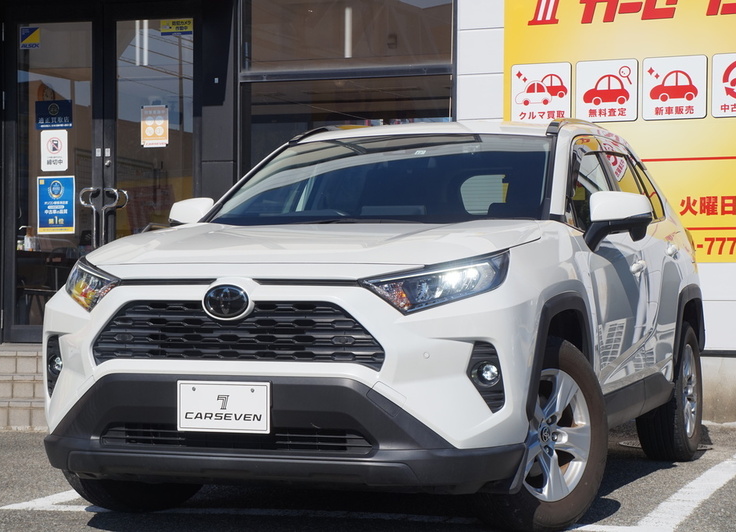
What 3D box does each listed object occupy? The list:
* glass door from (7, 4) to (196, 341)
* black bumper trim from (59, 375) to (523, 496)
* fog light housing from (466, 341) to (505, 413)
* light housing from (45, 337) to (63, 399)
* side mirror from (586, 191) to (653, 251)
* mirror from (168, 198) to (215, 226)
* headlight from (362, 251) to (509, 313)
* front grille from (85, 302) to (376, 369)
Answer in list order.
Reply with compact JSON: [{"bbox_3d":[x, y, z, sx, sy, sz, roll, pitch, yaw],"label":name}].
[{"bbox_3d":[-1.904,-0.650,11.900,1.470,2.370,0.080,0,-1,19],"label":"glass door"},{"bbox_3d":[-0.394,0.554,5.621,1.770,0.405,0.510,0,-1,21],"label":"black bumper trim"},{"bbox_3d":[0.384,0.363,5.417,0.135,0.240,0.120,0,-1,9],"label":"fog light housing"},{"bbox_3d":[-1.114,0.367,5.980,0.135,0.240,0.120,0,-1,33],"label":"light housing"},{"bbox_3d":[1.002,-0.185,6.652,0.255,0.235,0.175,0,-1,21],"label":"side mirror"},{"bbox_3d":[-0.767,-0.180,7.317,0.255,0.235,0.175,0,-1,21],"label":"mirror"},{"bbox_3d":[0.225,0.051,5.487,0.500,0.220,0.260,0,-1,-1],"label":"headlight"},{"bbox_3d":[-0.451,0.228,5.471,1.070,0.240,0.140,0,-1,21],"label":"front grille"}]

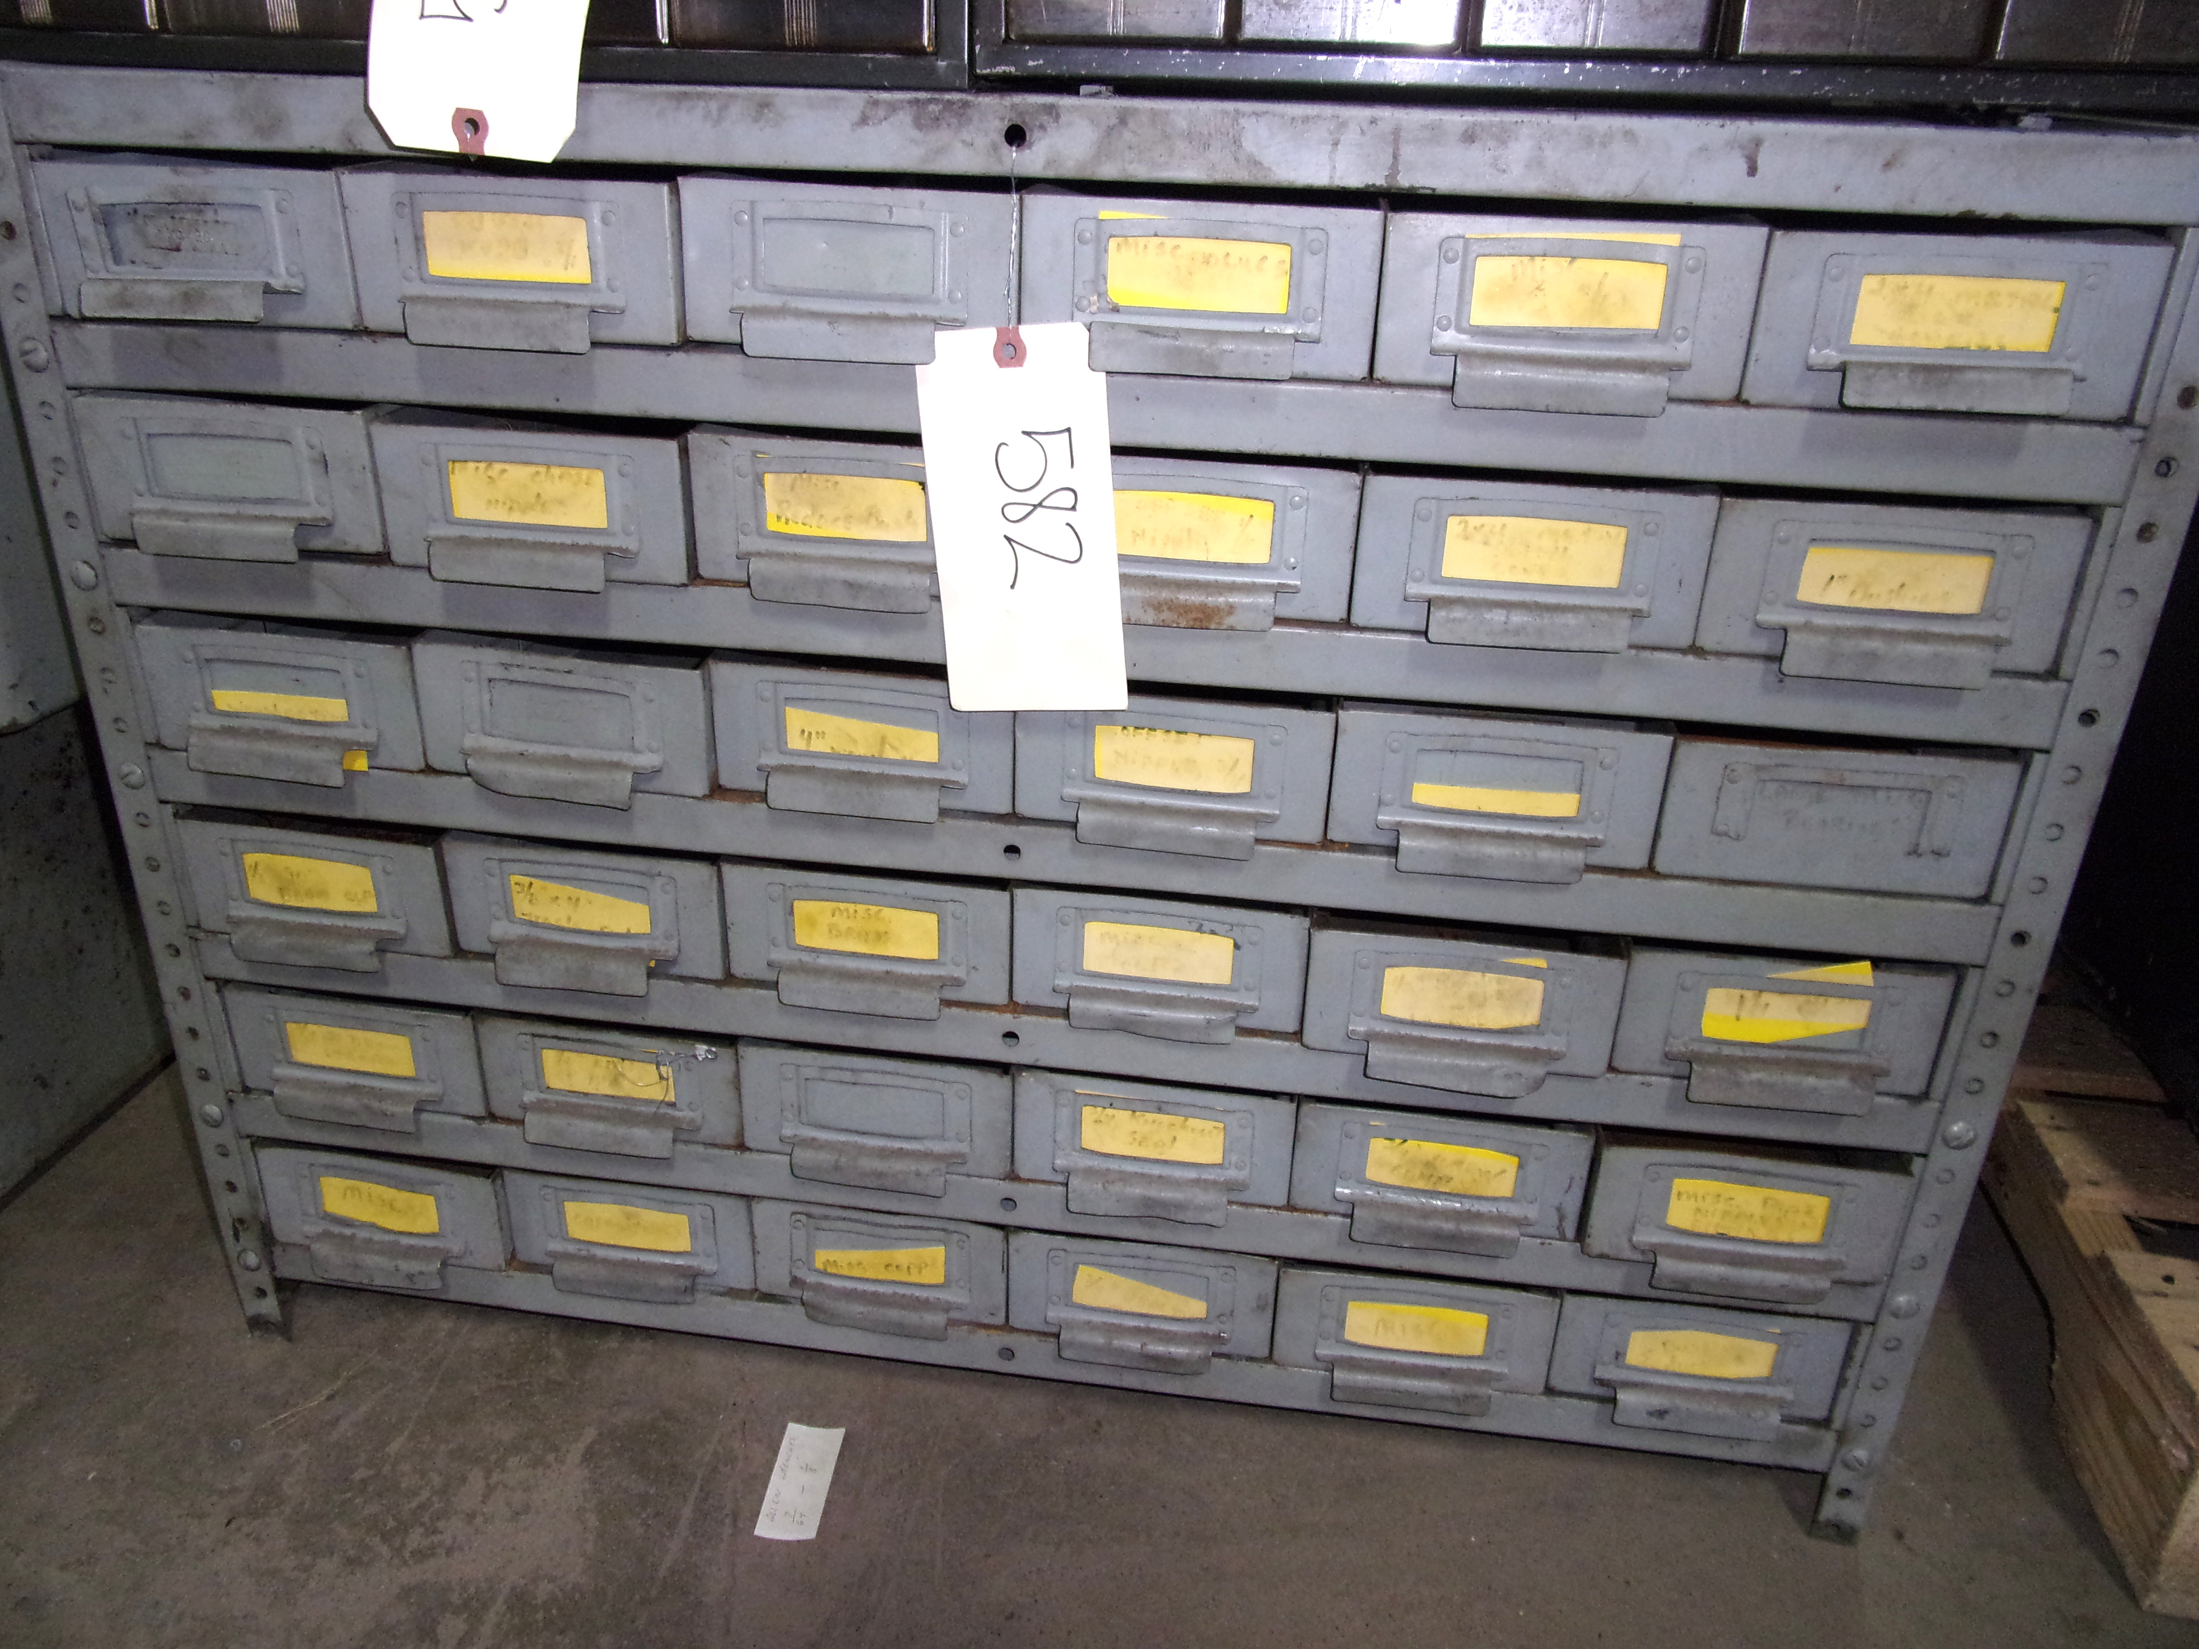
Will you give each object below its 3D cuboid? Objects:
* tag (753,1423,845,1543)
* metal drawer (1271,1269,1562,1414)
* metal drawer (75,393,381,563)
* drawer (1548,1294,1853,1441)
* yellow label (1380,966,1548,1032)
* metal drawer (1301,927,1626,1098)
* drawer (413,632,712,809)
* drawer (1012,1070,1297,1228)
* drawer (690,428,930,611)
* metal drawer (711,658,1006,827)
[{"bbox_3d":[-0.160,0.351,0.818,0.032,0.003,0.075,3,24,2],"label":"tag"},{"bbox_3d":[0.181,0.215,0.908,0.141,0.065,0.290,5,24,6],"label":"metal drawer"},{"bbox_3d":[-0.380,-0.209,0.816,0.142,0.067,0.279,5,24,6],"label":"metal drawer"},{"bbox_3d":[0.322,0.224,0.891,0.140,0.066,0.290,5,24,6],"label":"drawer"},{"bbox_3d":[0.168,0.080,0.703,0.073,0.026,0.002,5,24,6],"label":"yellow label"},{"bbox_3d":[0.188,0.022,0.843,0.143,0.067,0.338,5,24,6],"label":"metal drawer"},{"bbox_3d":[-0.234,-0.110,0.857,0.143,0.067,0.338,5,24,6],"label":"drawer"},{"bbox_3d":[0.043,0.112,0.878,0.142,0.067,0.279,5,24,6],"label":"drawer"},{"bbox_3d":[-0.091,-0.183,0.782,0.142,0.067,0.279,5,24,6],"label":"drawer"},{"bbox_3d":[-0.093,-0.087,0.816,0.142,0.067,0.279,5,24,6],"label":"metal drawer"}]

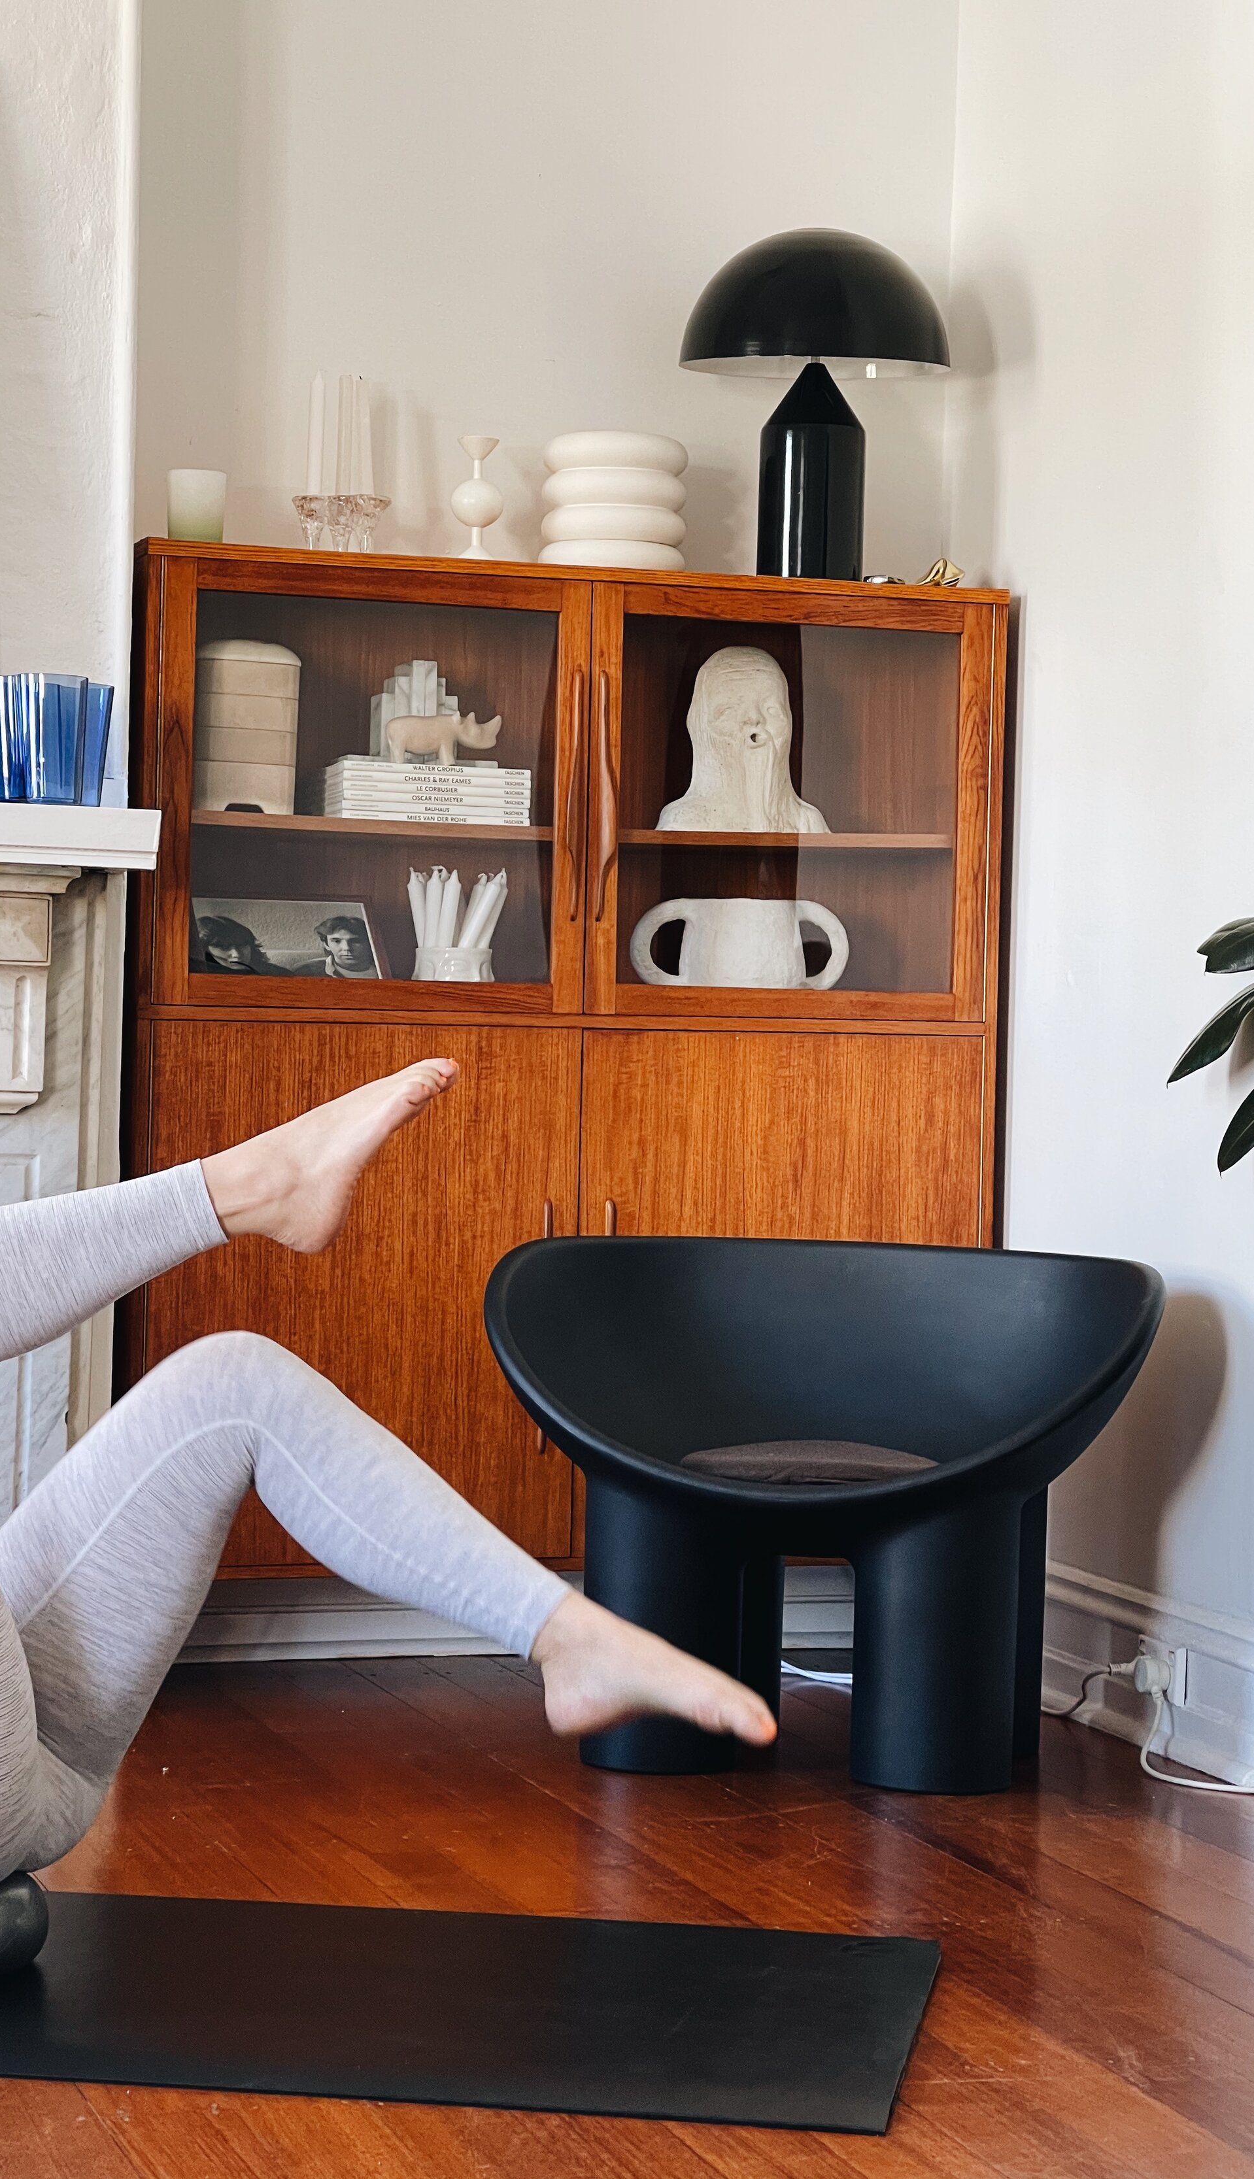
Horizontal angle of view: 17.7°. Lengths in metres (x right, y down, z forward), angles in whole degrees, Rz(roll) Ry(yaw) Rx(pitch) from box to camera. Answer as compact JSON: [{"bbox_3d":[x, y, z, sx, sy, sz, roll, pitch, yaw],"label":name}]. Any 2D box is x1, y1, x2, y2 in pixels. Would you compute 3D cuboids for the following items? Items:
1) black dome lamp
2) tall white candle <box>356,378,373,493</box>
[{"bbox_3d":[0.254,-0.941,5.581,0.377,0.500,0.377,1,2,0],"label":"black dome lamp"},{"bbox_3d":[-0.353,-0.876,5.420,0.023,0.168,0.023,1,1,-18],"label":"tall white candle"}]

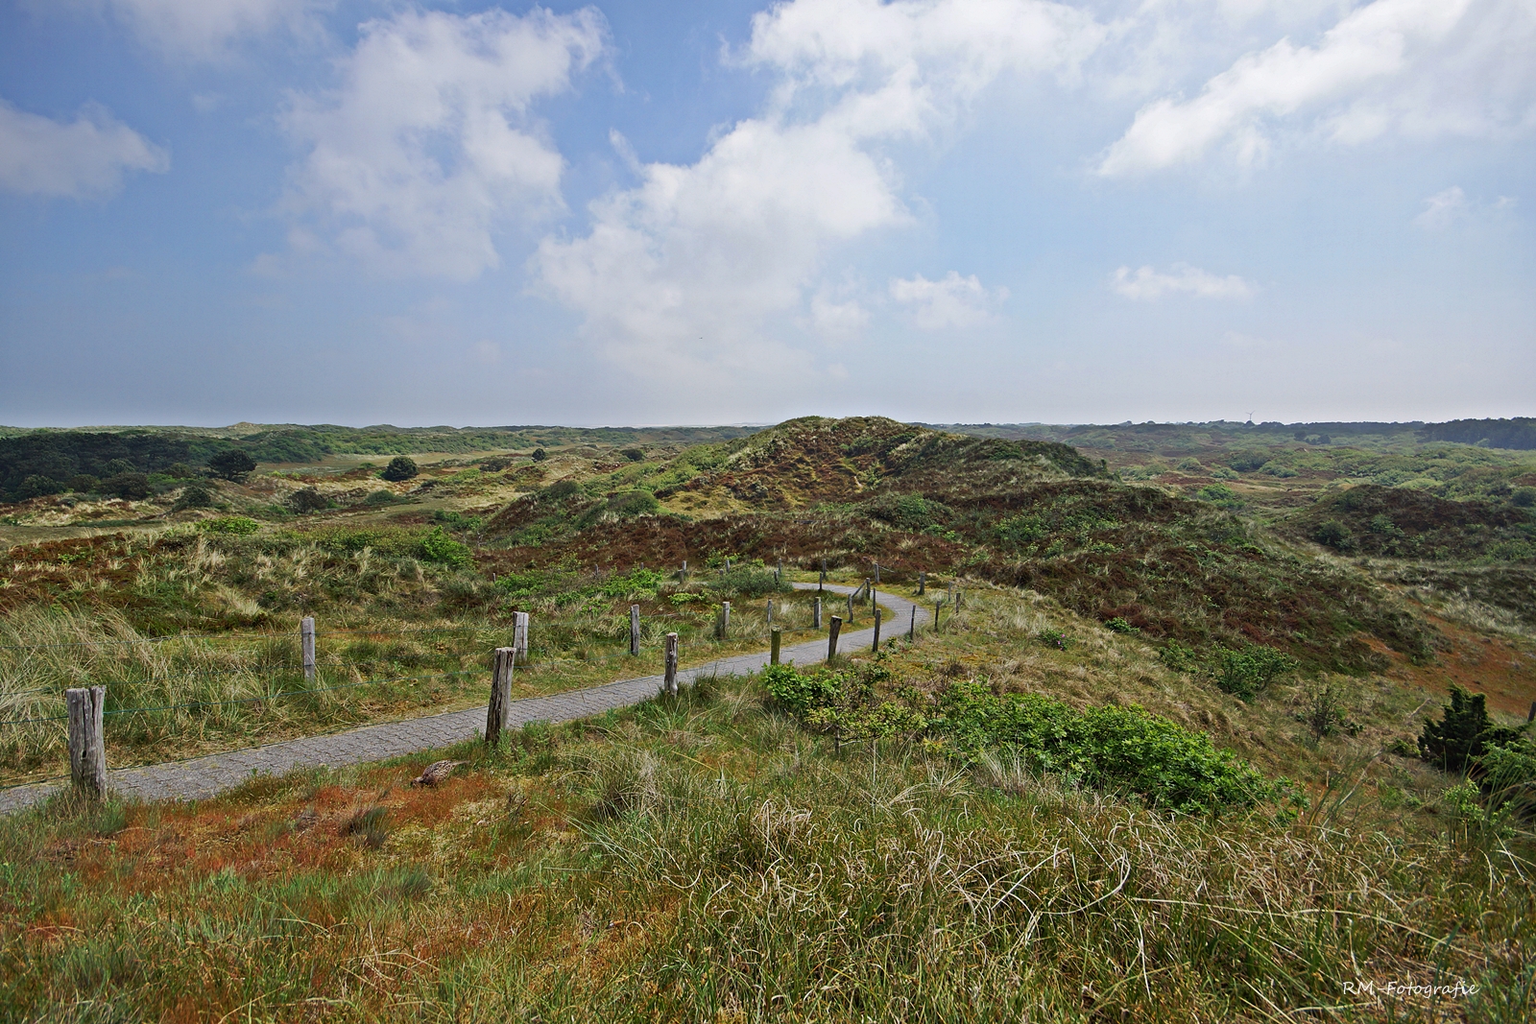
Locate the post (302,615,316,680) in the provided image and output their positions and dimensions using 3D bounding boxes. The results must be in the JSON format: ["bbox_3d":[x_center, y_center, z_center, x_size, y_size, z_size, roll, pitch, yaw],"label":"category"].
[{"bbox_3d":[-6.453,1.923,9.000,0.155,0.950,0.155,-6,10,-36],"label":"post"}]

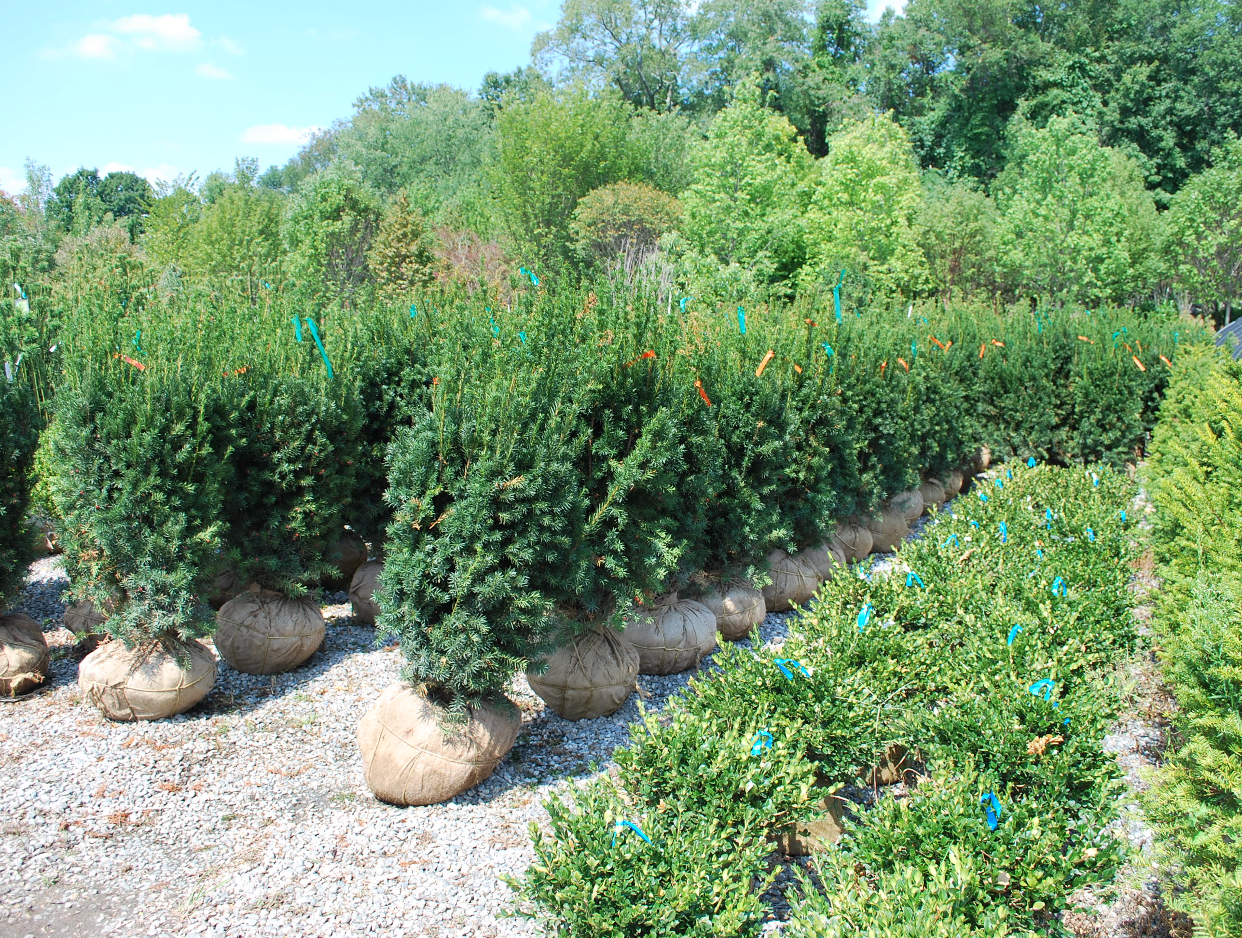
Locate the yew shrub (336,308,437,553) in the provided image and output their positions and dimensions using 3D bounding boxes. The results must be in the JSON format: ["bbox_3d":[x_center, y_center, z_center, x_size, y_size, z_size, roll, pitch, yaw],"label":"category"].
[{"bbox_3d":[-1.202,-0.200,5.523,0.621,1.341,0.621,0,8,0],"label":"yew shrub"}]

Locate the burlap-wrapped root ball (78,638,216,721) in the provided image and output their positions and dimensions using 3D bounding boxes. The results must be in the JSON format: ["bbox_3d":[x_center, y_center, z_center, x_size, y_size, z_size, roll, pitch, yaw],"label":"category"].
[{"bbox_3d":[-1.972,0.875,4.389,0.512,0.295,0.512,0,8,0],"label":"burlap-wrapped root ball"}]

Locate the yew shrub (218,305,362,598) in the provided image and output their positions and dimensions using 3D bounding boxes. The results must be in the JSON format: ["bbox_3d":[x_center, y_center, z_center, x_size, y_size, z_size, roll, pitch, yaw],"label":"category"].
[{"bbox_3d":[-1.509,-0.085,4.778,0.637,1.324,0.637,0,8,0],"label":"yew shrub"}]

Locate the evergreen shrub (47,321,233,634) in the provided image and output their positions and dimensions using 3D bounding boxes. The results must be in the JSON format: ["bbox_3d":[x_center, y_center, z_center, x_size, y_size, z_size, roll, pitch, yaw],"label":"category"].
[{"bbox_3d":[-1.954,0.081,4.272,0.627,1.270,0.627,0,8,0],"label":"evergreen shrub"}]

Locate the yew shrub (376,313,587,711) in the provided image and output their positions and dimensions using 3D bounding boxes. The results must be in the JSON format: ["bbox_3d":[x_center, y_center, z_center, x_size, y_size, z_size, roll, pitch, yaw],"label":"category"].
[{"bbox_3d":[-0.464,0.143,3.538,0.710,1.360,0.710,0,8,0],"label":"yew shrub"}]

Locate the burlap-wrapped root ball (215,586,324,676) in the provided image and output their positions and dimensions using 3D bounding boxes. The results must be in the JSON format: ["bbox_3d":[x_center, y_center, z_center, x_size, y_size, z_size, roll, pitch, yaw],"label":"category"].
[{"bbox_3d":[-1.638,0.753,4.901,0.481,0.388,0.481,0,8,0],"label":"burlap-wrapped root ball"}]

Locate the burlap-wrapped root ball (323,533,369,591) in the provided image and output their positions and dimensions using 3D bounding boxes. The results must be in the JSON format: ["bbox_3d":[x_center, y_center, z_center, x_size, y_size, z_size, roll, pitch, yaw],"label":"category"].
[{"bbox_3d":[-1.779,0.553,6.398,0.471,0.349,0.471,0,8,0],"label":"burlap-wrapped root ball"}]

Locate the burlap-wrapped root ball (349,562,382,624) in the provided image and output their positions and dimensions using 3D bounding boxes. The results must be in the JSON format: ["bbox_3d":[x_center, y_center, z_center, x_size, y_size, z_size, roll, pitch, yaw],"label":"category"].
[{"bbox_3d":[-1.210,0.661,5.649,0.487,0.353,0.487,0,8,0],"label":"burlap-wrapped root ball"}]

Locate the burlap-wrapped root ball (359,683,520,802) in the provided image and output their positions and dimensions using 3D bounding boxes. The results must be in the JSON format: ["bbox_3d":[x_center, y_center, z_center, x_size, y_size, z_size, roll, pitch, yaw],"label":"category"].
[{"bbox_3d":[-0.626,0.948,3.656,0.551,0.364,0.551,0,8,0],"label":"burlap-wrapped root ball"}]

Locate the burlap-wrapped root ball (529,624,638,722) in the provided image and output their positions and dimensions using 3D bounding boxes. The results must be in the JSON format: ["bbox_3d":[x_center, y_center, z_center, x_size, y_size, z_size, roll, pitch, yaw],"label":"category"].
[{"bbox_3d":[-0.160,0.846,4.370,0.462,0.359,0.462,0,8,0],"label":"burlap-wrapped root ball"}]

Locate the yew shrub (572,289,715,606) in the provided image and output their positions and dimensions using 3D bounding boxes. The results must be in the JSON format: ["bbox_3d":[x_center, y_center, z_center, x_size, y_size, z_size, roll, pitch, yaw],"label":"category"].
[{"bbox_3d":[0.020,-0.049,4.239,0.690,1.312,0.690,0,8,0],"label":"yew shrub"}]

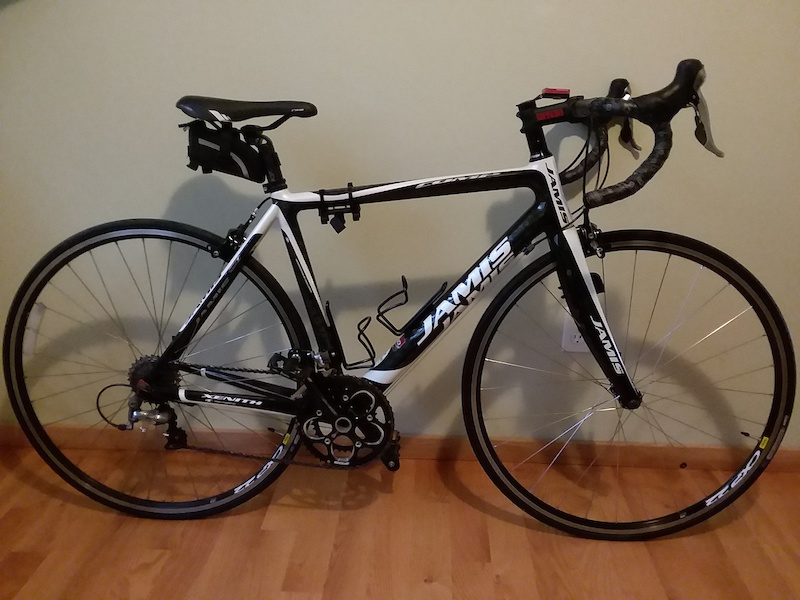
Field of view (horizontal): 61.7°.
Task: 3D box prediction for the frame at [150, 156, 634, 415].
[{"bbox_3d":[-0.022,-0.012,1.351,1.010,0.560,0.140,2,13,3],"label":"frame"}]

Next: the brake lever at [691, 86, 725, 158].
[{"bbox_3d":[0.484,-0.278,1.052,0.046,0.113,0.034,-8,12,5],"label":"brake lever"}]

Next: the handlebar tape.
[{"bbox_3d":[0.397,-0.307,1.262,0.180,0.238,0.430,2,13,3],"label":"handlebar tape"}]

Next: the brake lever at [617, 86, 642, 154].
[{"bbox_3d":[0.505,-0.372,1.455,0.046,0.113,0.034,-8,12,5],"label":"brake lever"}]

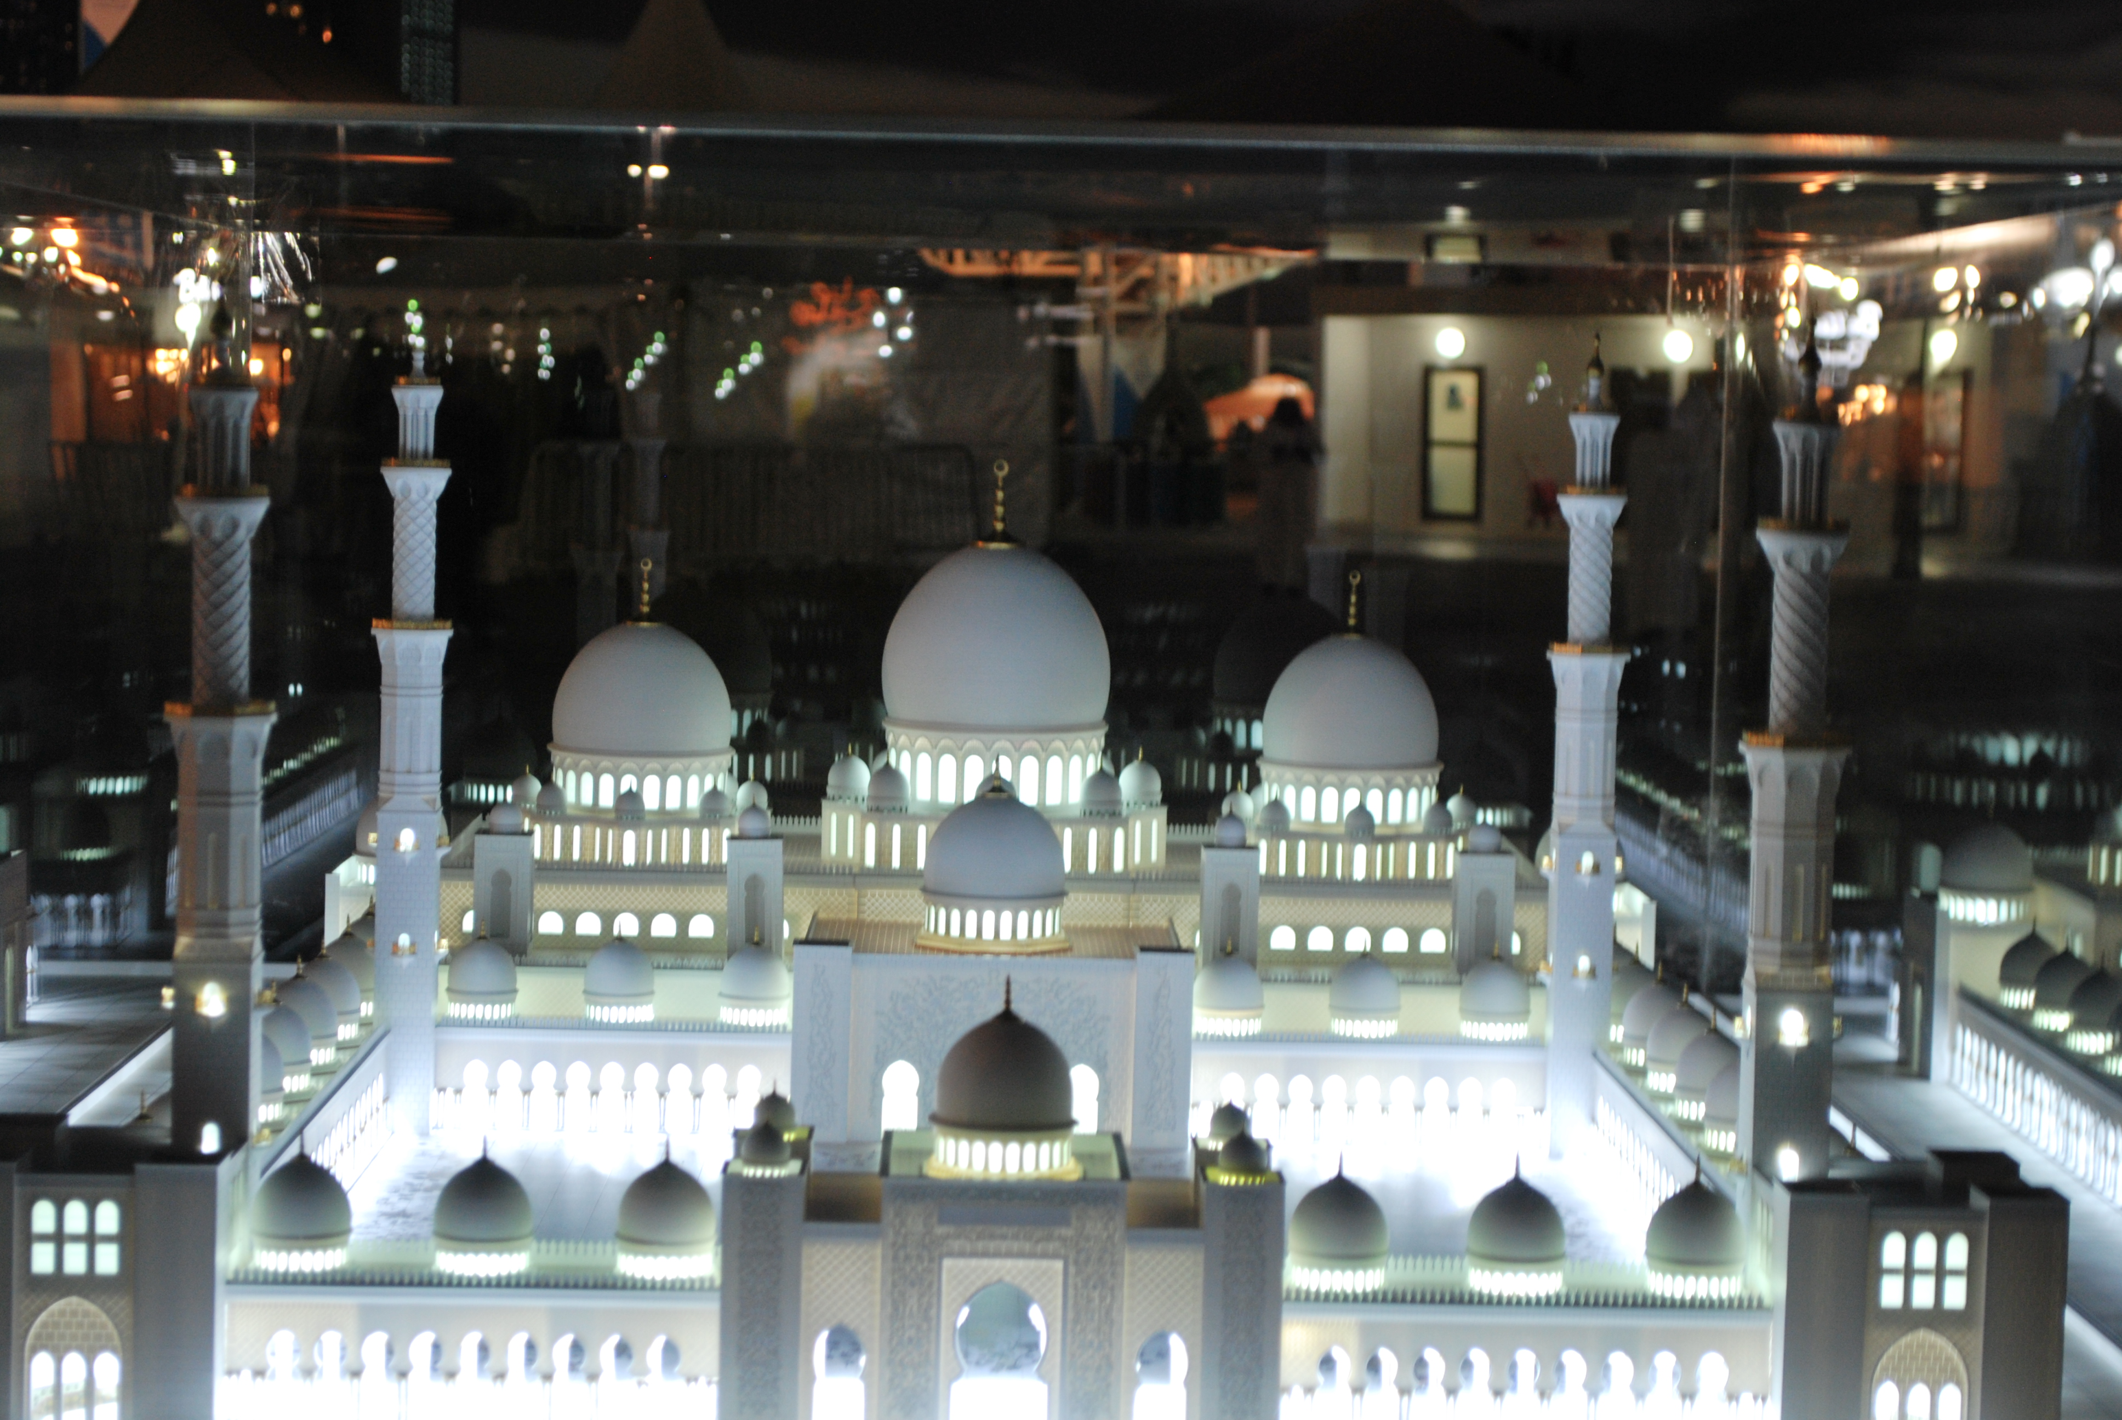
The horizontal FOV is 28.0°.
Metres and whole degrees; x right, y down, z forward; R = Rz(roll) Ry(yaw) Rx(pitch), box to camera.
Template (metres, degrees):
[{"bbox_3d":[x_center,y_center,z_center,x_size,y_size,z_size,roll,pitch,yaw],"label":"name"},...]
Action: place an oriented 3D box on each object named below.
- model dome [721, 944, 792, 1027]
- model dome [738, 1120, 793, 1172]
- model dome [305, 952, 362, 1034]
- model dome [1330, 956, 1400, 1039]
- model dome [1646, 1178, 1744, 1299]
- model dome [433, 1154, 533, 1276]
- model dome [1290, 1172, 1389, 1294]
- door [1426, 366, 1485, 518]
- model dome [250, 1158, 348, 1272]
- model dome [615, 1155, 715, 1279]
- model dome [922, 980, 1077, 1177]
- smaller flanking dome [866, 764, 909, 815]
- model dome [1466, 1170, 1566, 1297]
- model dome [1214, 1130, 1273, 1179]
[{"bbox_3d":[-0.285,0.255,3.973,0.067,0.073,0.067,1,4,-1],"label":"model dome"},{"bbox_3d":[-0.197,0.292,2.851,0.034,0.033,0.034,1,4,-1],"label":"model dome"},{"bbox_3d":[-0.677,0.264,3.911,0.068,0.076,0.068,1,4,-1],"label":"model dome"},{"bbox_3d":[0.293,0.273,4.087,0.069,0.075,0.069,1,4,-1],"label":"model dome"},{"bbox_3d":[0.420,0.346,2.819,0.065,0.079,0.065,1,4,-1],"label":"model dome"},{"bbox_3d":[-0.380,0.329,2.801,0.066,0.077,0.066,1,4,-1],"label":"model dome"},{"bbox_3d":[0.194,0.360,2.948,0.069,0.077,0.069,1,4,-1],"label":"model dome"},{"bbox_3d":[5.251,-3.566,56.783,0.820,2.060,0.070,3,5,23],"label":"door"},{"bbox_3d":[-0.524,0.345,2.932,0.067,0.076,0.067,1,4,-1],"label":"model dome"},{"bbox_3d":[-0.262,0.335,2.822,0.066,0.074,0.066,1,4,-1],"label":"model dome"},{"bbox_3d":[-0.037,0.238,2.784,0.100,0.123,0.100,1,4,-1],"label":"model dome"},{"bbox_3d":[-0.129,0.058,3.171,0.031,0.035,0.031,1,4,-1],"label":"smaller flanking dome"},{"bbox_3d":[0.302,0.342,2.816,0.066,0.081,0.066,1,4,-1],"label":"model dome"},{"bbox_3d":[0.123,0.299,2.858,0.035,0.032,0.035,1,4,-1],"label":"model dome"}]

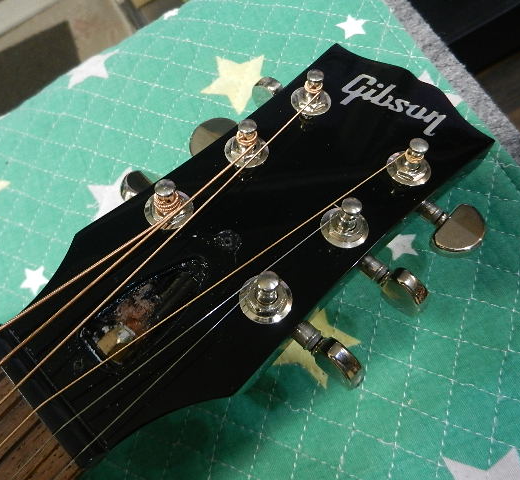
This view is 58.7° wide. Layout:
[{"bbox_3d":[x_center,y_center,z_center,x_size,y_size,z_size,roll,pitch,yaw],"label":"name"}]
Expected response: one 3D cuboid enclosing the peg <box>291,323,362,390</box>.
[{"bbox_3d":[0.021,0.036,0.145,0.024,0.019,0.006,41,69,19],"label":"peg"}]

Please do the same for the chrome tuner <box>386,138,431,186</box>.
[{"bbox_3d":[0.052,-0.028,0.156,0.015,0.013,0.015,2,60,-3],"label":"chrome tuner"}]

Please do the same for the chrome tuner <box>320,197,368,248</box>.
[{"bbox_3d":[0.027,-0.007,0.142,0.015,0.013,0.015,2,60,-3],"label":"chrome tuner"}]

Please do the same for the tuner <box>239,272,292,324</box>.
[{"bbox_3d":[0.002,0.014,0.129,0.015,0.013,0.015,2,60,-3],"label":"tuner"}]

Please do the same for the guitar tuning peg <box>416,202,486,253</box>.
[{"bbox_3d":[0.070,-0.006,0.173,0.024,0.006,0.019,41,81,19],"label":"guitar tuning peg"}]

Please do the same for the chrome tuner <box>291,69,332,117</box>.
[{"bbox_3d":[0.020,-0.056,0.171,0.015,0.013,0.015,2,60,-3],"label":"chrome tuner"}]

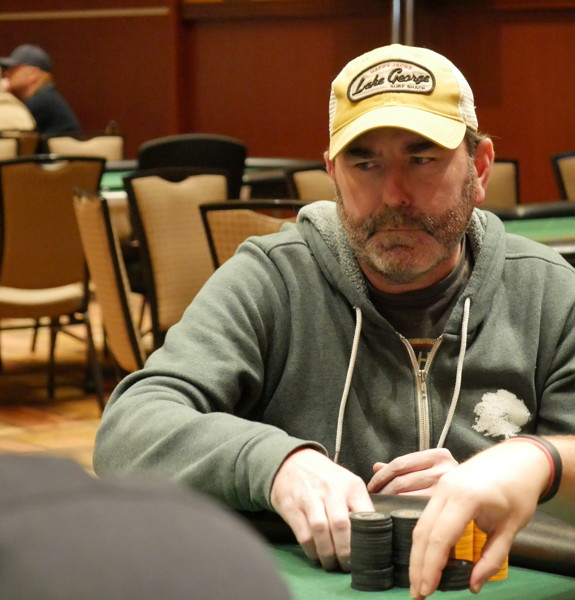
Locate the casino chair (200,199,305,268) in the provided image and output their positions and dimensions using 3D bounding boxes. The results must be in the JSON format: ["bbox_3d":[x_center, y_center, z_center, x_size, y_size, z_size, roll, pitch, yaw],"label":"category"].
[{"bbox_3d":[0.121,0.209,5.586,0.460,0.940,0.600,3,7,30],"label":"casino chair"}]

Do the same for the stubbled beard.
[{"bbox_3d":[0.127,-0.080,2.420,0.150,0.125,0.115,1,6,11],"label":"stubbled beard"}]

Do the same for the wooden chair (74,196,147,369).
[{"bbox_3d":[-0.258,0.173,5.963,0.600,0.940,0.460,-2,6,-13],"label":"wooden chair"}]

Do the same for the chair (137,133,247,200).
[{"bbox_3d":[-0.358,-0.121,8.534,0.470,0.990,0.560,-1,6,-6],"label":"chair"}]

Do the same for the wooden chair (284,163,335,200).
[{"bbox_3d":[0.332,0.067,6.920,0.460,0.940,0.600,-5,7,-33],"label":"wooden chair"}]

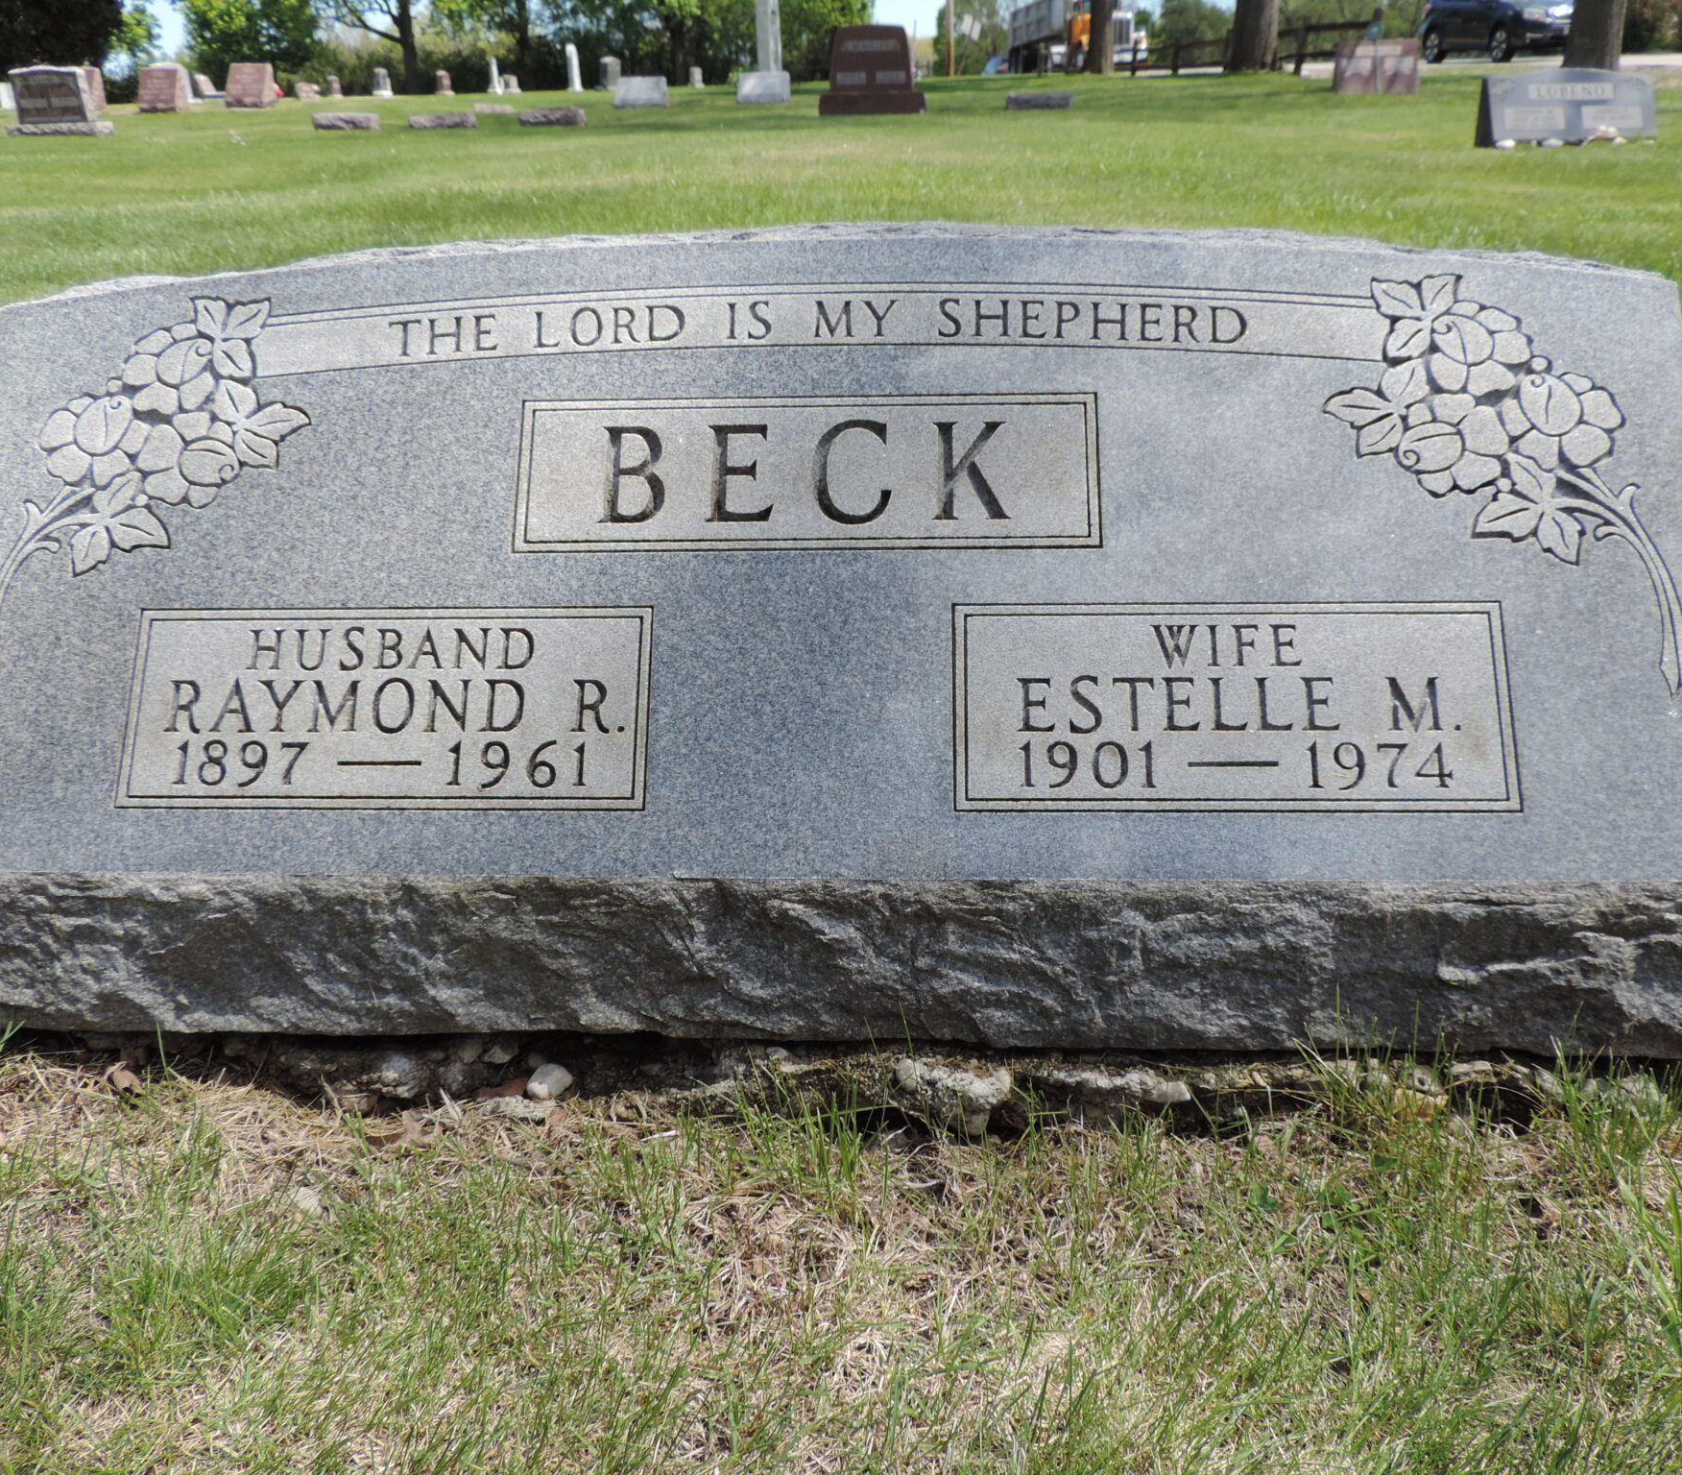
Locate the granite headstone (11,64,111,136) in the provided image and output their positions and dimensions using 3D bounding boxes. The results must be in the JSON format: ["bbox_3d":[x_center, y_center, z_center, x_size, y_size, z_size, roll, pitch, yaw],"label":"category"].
[{"bbox_3d":[-9.359,-7.555,16.200,1.080,0.740,0.380,1,25,5],"label":"granite headstone"}]

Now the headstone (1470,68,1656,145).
[{"bbox_3d":[4.913,-4.221,9.150,1.050,0.450,0.260,0,25,4],"label":"headstone"}]

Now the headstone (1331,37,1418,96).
[{"bbox_3d":[6.291,-7.867,16.000,0.900,0.570,0.290,0,25,4],"label":"headstone"}]

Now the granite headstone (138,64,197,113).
[{"bbox_3d":[-11.257,-10.670,22.500,0.645,0.660,0.300,1,25,5],"label":"granite headstone"}]

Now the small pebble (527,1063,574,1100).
[{"bbox_3d":[-0.176,0.208,0.825,0.027,0.020,0.023,-2,25,0],"label":"small pebble"}]

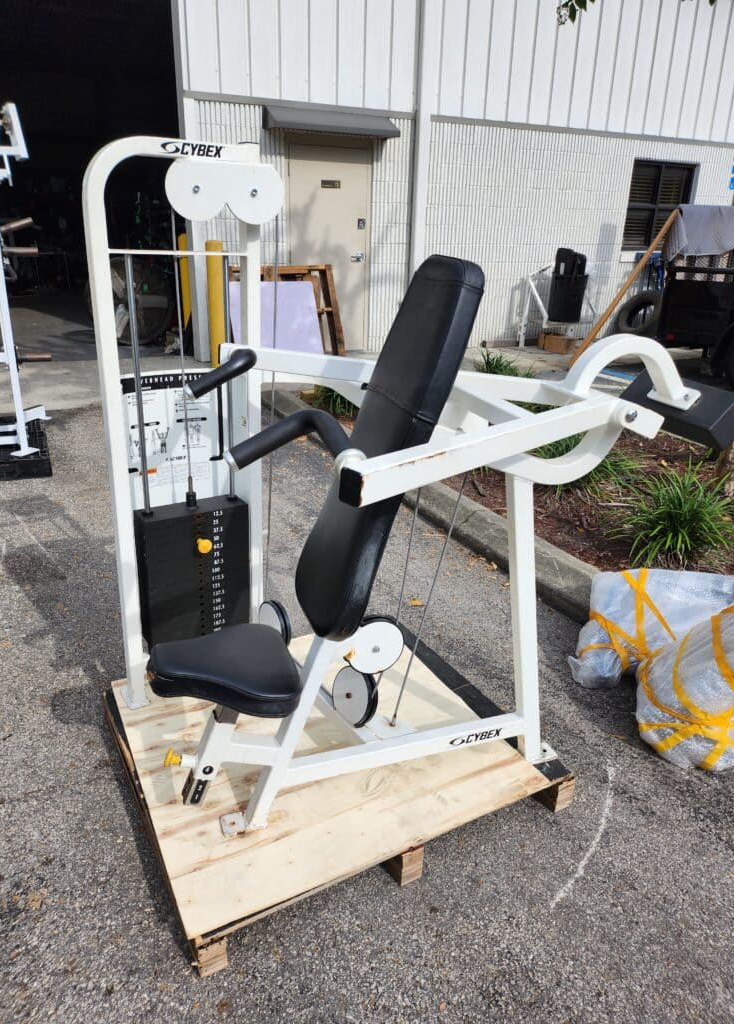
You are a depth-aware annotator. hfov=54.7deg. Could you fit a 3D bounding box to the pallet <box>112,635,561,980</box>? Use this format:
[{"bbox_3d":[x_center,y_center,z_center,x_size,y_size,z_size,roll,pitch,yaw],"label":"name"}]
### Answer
[{"bbox_3d":[-0.132,0.686,2.086,1.061,0.120,0.966,-10,25,-26],"label":"pallet"}]

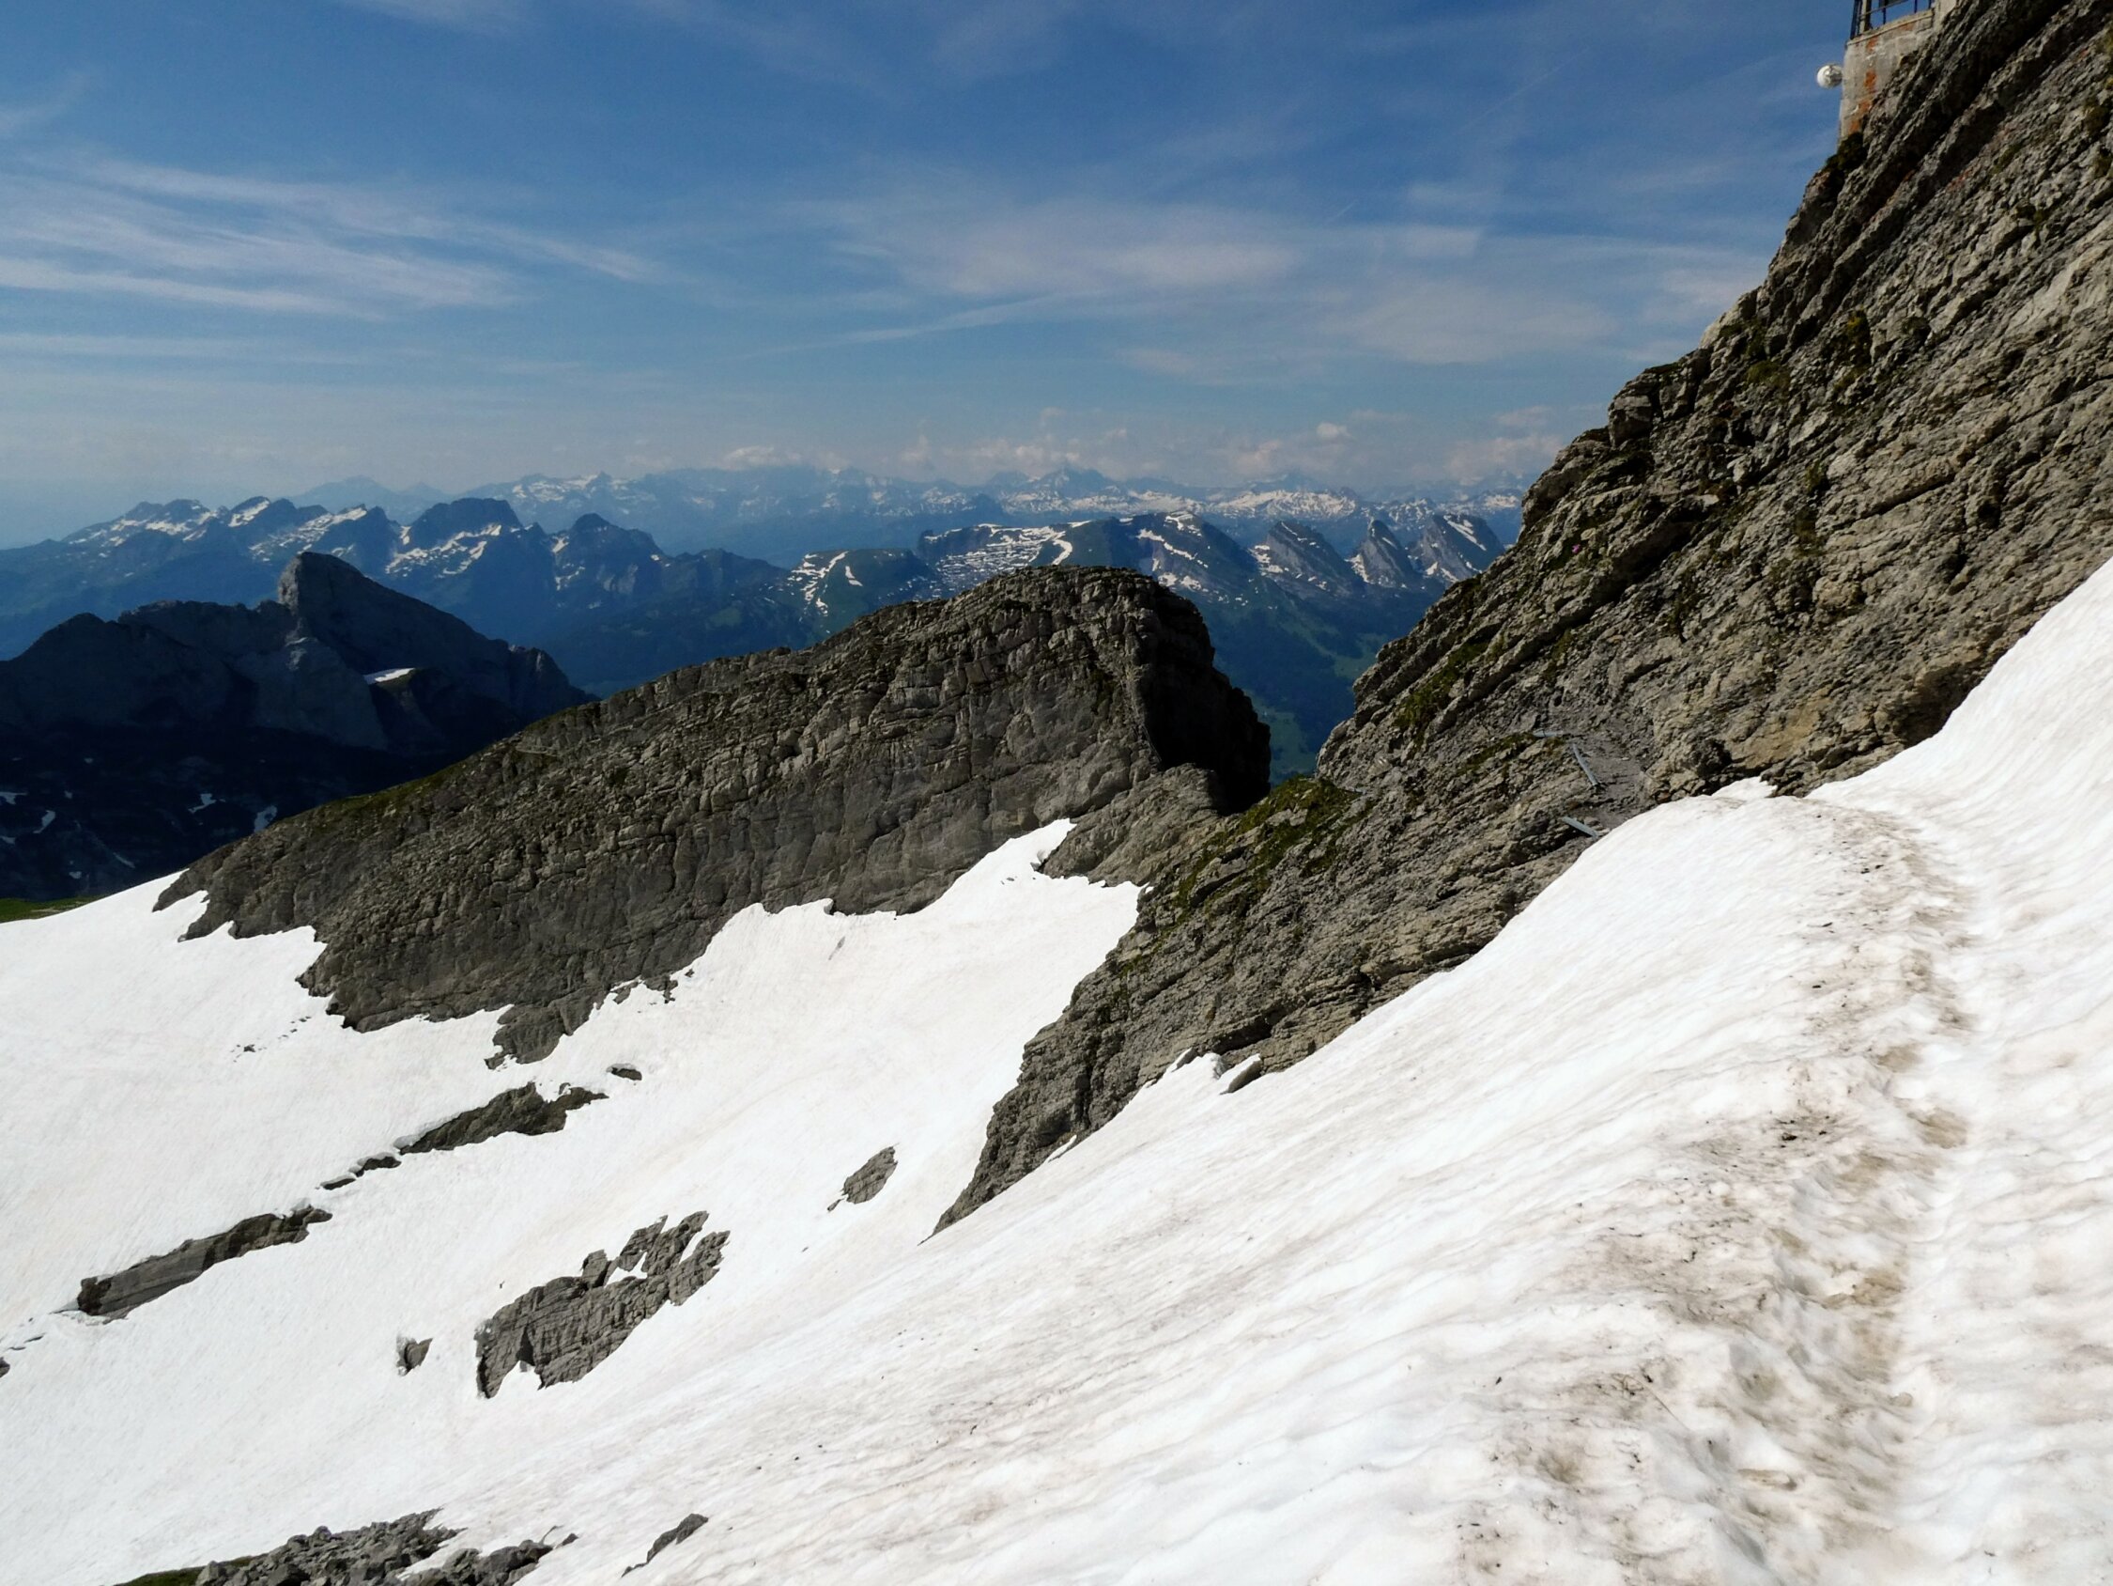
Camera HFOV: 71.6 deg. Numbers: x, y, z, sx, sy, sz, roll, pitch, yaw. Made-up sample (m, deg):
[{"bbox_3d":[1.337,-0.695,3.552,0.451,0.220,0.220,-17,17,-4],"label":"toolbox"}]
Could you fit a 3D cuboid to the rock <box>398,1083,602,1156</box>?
[{"bbox_3d":[-27.340,16.104,72.000,9.200,2.600,3.600,-6,13,-27],"label":"rock"}]

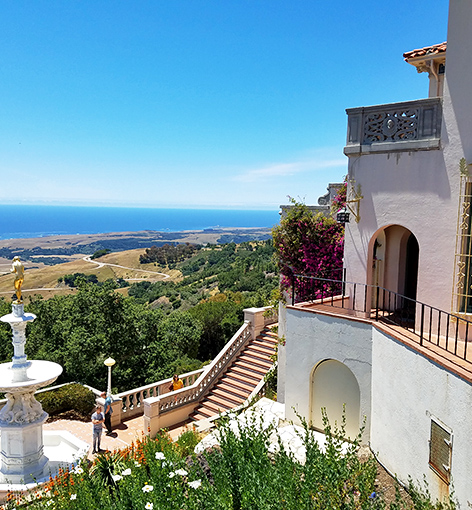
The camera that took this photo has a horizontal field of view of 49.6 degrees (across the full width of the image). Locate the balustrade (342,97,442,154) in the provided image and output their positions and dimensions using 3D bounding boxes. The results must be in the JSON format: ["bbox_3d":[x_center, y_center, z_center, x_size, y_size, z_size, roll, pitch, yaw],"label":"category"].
[{"bbox_3d":[3.710,-2.995,12.140,2.372,1.110,0.350,6,8,41],"label":"balustrade"}]

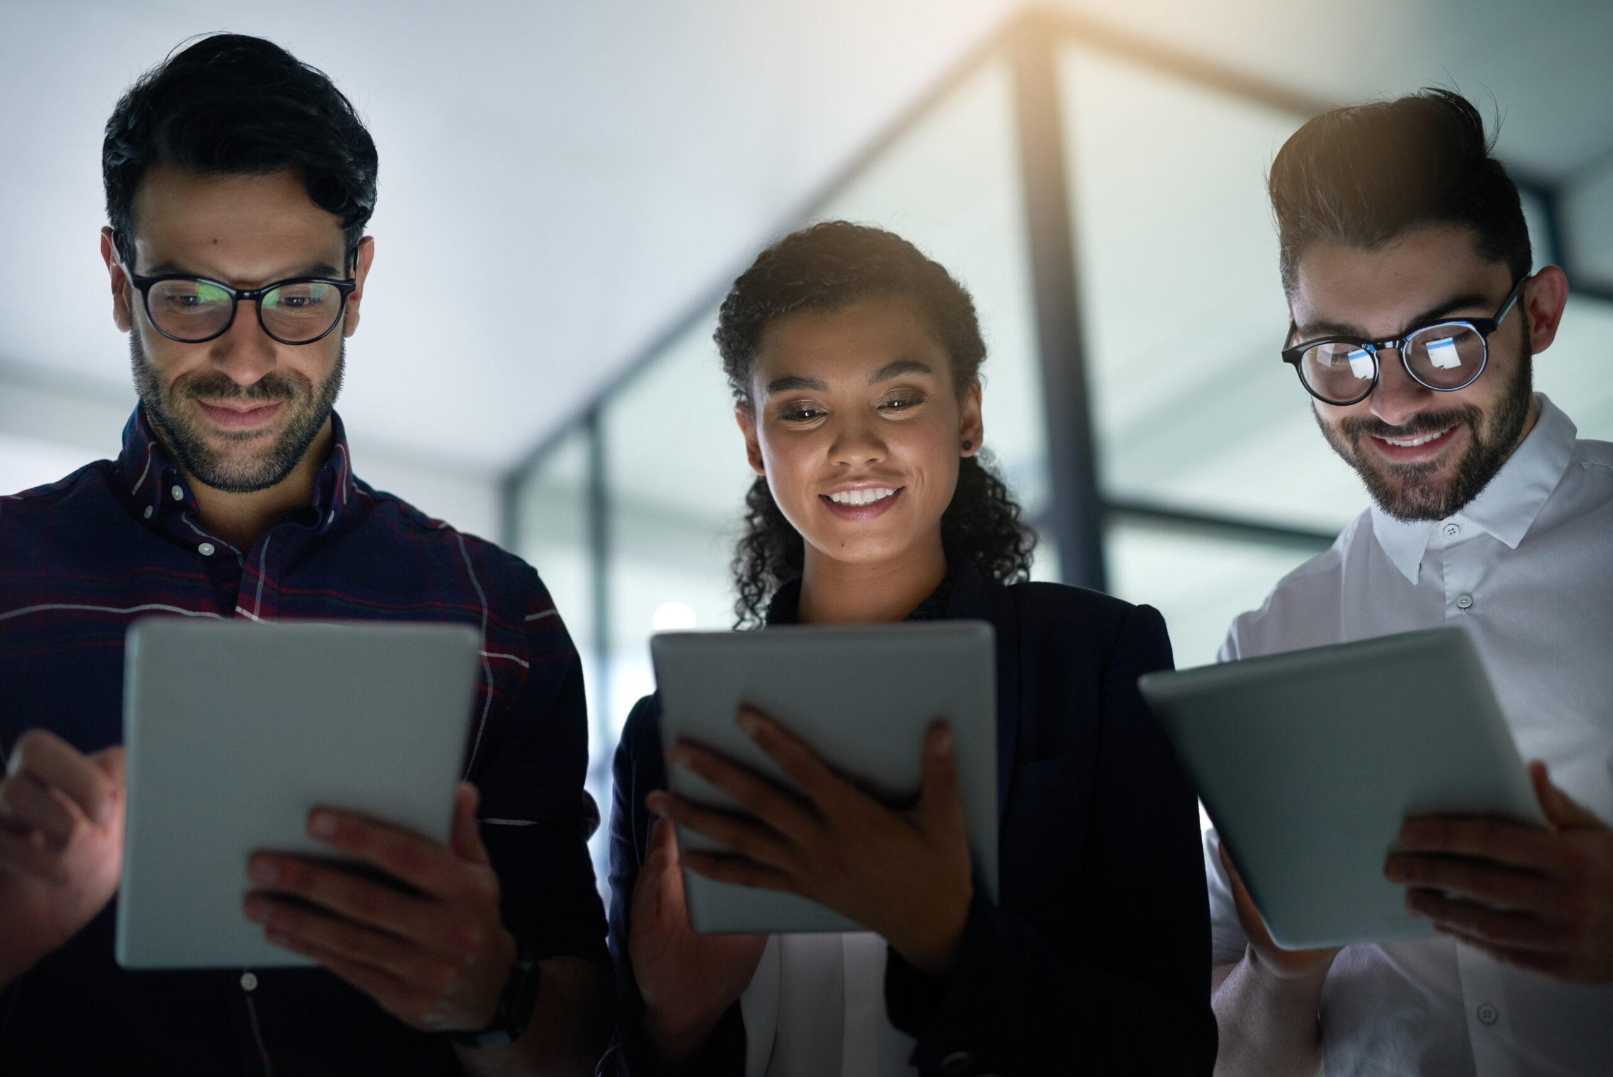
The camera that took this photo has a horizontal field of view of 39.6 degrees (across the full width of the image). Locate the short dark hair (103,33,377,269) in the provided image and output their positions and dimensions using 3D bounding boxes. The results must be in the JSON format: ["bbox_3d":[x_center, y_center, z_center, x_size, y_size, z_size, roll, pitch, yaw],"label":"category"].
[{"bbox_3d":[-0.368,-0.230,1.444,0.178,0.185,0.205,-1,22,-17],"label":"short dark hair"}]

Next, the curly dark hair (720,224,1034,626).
[{"bbox_3d":[0.049,-0.080,1.565,0.218,0.282,0.220,-6,-2,0],"label":"curly dark hair"}]

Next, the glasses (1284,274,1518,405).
[{"bbox_3d":[0.394,-0.138,1.463,0.143,0.050,0.143,-7,18,27],"label":"glasses"}]

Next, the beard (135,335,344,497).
[{"bbox_3d":[-0.363,-0.082,1.440,0.137,0.092,0.090,-1,22,-17],"label":"beard"}]

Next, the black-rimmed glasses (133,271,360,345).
[{"bbox_3d":[-0.363,-0.166,1.436,0.144,0.048,0.143,-1,22,-17],"label":"black-rimmed glasses"}]

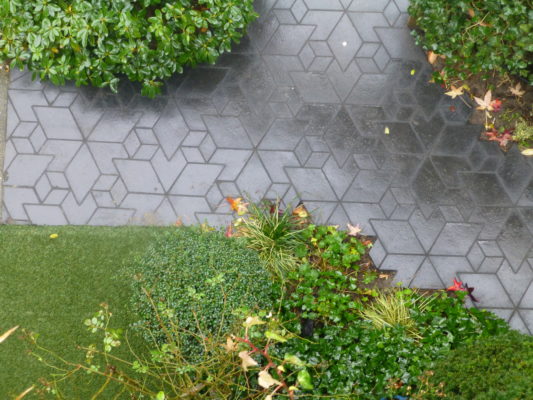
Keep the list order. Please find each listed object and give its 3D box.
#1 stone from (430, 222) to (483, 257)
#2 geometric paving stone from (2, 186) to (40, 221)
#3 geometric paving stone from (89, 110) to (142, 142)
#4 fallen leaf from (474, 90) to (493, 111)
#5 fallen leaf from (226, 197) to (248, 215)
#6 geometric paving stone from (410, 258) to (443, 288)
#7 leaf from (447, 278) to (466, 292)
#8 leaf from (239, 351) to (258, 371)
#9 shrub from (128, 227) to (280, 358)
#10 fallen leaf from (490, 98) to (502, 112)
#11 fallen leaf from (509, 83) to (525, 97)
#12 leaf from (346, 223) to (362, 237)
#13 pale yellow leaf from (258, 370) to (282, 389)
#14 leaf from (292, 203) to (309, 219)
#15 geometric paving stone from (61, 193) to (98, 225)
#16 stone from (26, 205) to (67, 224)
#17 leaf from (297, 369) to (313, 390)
[{"bbox_3d":[1.025,0.217,4.434,0.305,0.050,0.186,2,80,2],"label":"stone"},{"bbox_3d":[-1.300,0.029,4.374,0.204,0.045,0.177,2,80,1],"label":"geometric paving stone"},{"bbox_3d":[-0.848,-0.403,4.581,0.313,0.050,0.181,2,80,2],"label":"geometric paving stone"},{"bbox_3d":[1.170,-0.535,4.390,0.105,0.025,0.108,12,81,3],"label":"fallen leaf"},{"bbox_3d":[-0.156,0.032,4.319,0.106,0.025,0.095,2,80,1],"label":"fallen leaf"},{"bbox_3d":[0.838,0.380,4.279,0.199,0.045,0.175,2,80,1],"label":"geometric paving stone"},{"bbox_3d":[1.015,0.456,4.357,0.099,0.030,0.074,2,80,2],"label":"leaf"},{"bbox_3d":[-0.076,0.691,3.485,0.083,0.035,0.089,2,80,2],"label":"leaf"},{"bbox_3d":[-0.311,0.448,3.984,0.720,0.550,0.639,2,80,1],"label":"shrub"},{"bbox_3d":[1.232,-0.508,4.392,0.075,0.020,0.075,22,81,5],"label":"fallen leaf"},{"bbox_3d":[1.350,-0.593,4.399,0.086,0.020,0.078,12,81,3],"label":"fallen leaf"},{"bbox_3d":[0.463,0.158,4.290,0.076,0.020,0.076,2,80,1],"label":"leaf"},{"bbox_3d":[0.015,0.764,3.471,0.101,0.035,0.081,2,80,2],"label":"pale yellow leaf"},{"bbox_3d":[0.179,0.055,4.310,0.085,0.025,0.079,2,80,1],"label":"leaf"},{"bbox_3d":[-1.027,0.048,4.506,0.210,0.050,0.188,2,80,2],"label":"geometric paving stone"},{"bbox_3d":[-1.206,0.087,4.503,0.261,0.050,0.112,2,80,2],"label":"stone"},{"bbox_3d":[0.165,0.763,3.468,0.069,0.035,0.088,2,80,2],"label":"leaf"}]

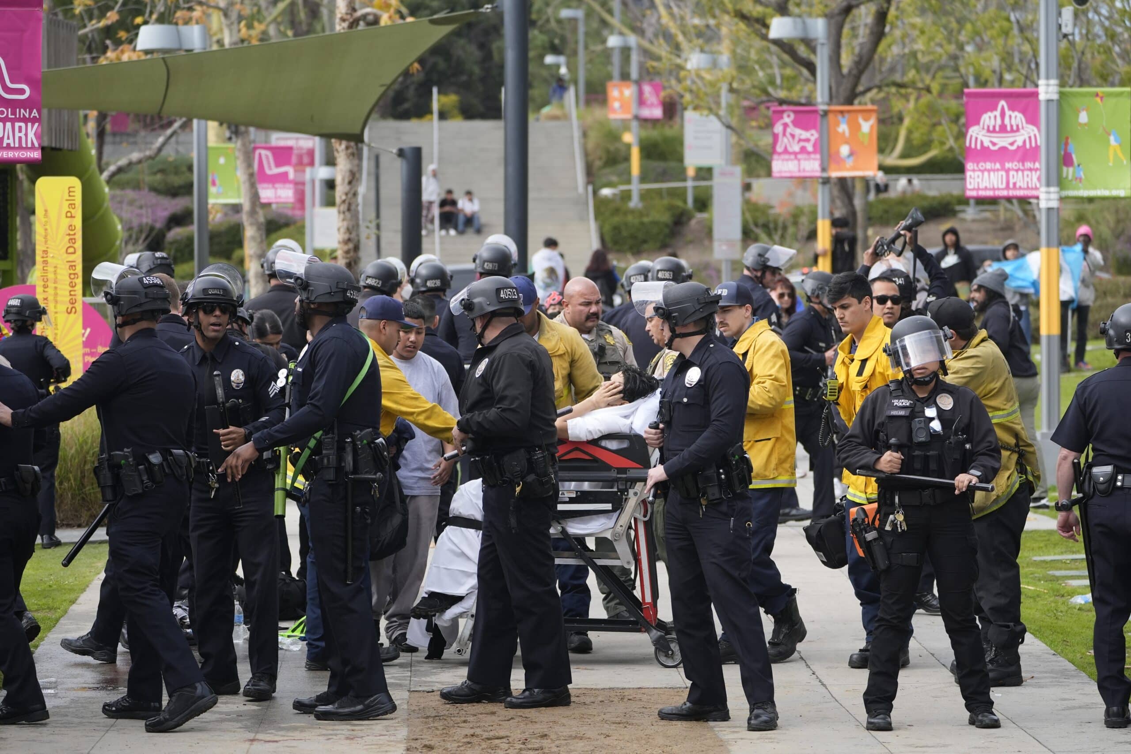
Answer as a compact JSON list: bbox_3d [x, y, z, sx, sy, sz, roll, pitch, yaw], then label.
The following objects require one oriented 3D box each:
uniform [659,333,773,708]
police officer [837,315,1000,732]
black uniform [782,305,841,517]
[{"bbox_3d":[0.631,0.601,19.100,0.380,1.570,0.500,-1,1,-30],"label":"uniform"},{"bbox_3d":[1.437,0.596,18.650,0.660,1.690,0.460,0,1,-2],"label":"police officer"},{"bbox_3d":[1.751,0.251,33.000,0.450,1.530,0.500,1,1,30],"label":"black uniform"}]

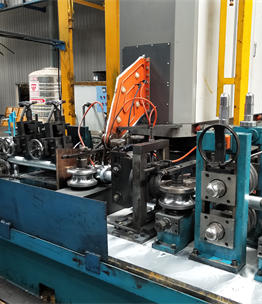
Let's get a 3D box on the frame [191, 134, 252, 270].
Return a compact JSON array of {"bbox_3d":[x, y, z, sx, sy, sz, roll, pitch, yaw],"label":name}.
[{"bbox_3d":[0.544,0.298,1.827,0.314,0.830,0.140,6,11,35],"label":"frame"}]

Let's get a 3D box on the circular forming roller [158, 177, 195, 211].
[{"bbox_3d":[0.328,0.308,2.116,0.252,0.147,0.252,-1,9,0],"label":"circular forming roller"}]

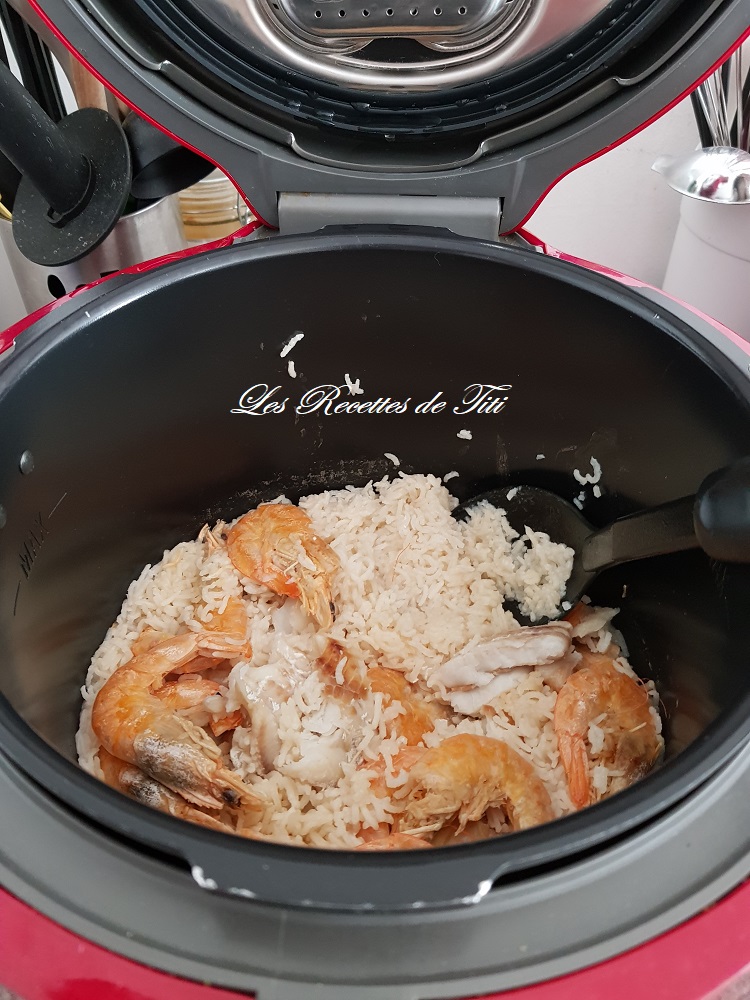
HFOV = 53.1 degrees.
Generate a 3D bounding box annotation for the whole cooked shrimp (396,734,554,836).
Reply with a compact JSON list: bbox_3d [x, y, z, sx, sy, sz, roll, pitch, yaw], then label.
[{"bbox_3d":[0.033,0.101,0.254,0.059,0.022,0.044,-3,45,-4],"label":"whole cooked shrimp"}]

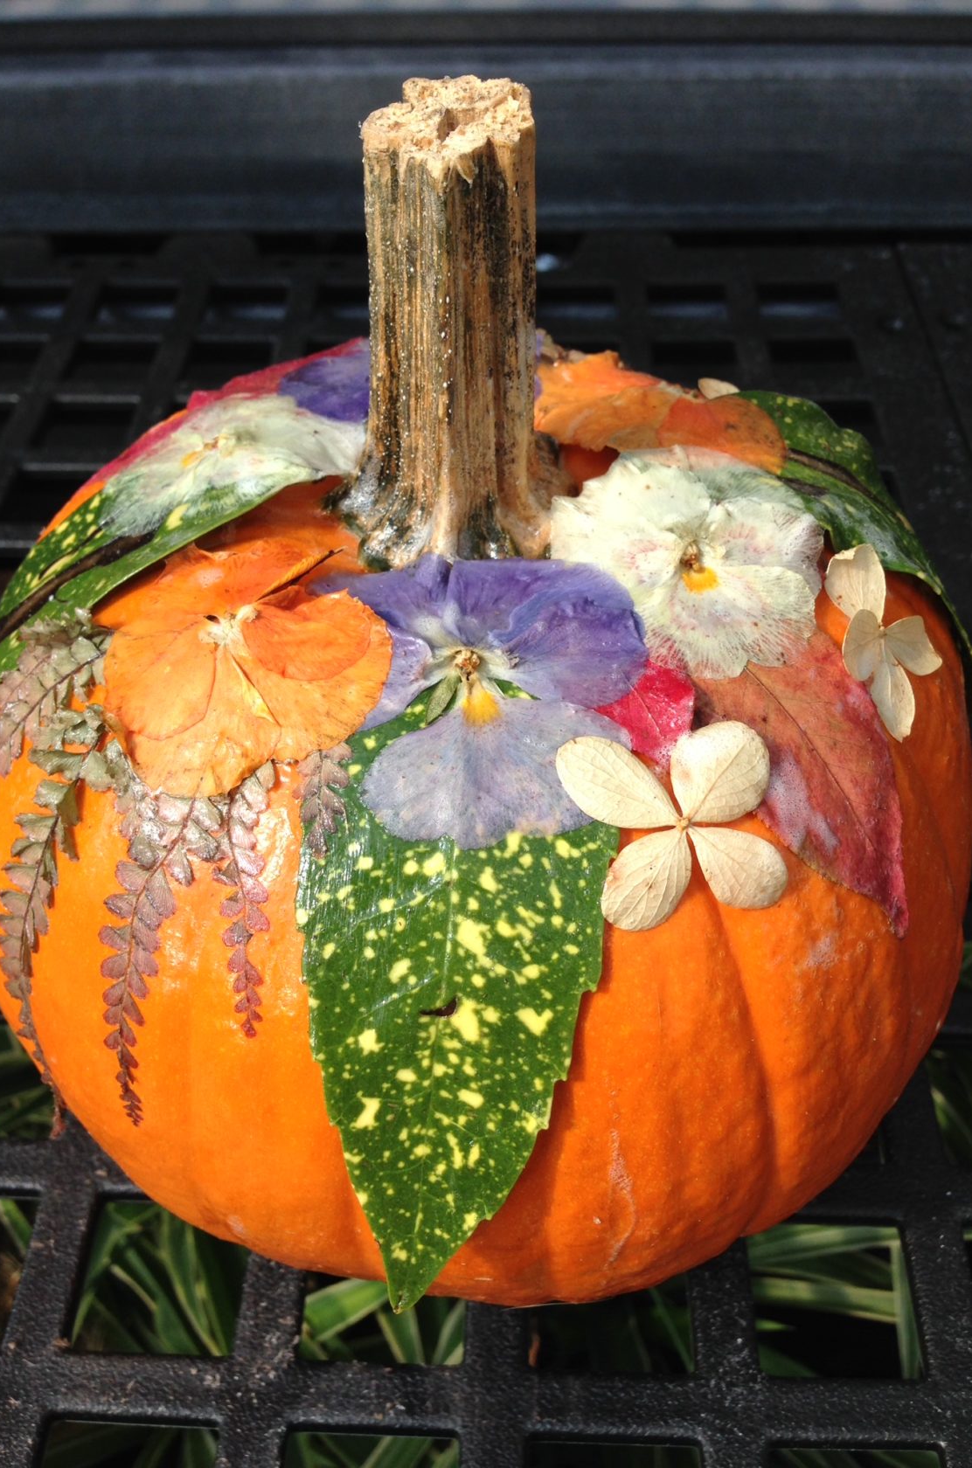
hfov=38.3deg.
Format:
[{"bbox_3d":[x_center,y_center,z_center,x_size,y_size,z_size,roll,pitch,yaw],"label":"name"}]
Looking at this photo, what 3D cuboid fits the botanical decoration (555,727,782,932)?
[{"bbox_3d":[0.026,0.012,0.183,0.030,0.004,0.026,-5,81,-16],"label":"botanical decoration"}]

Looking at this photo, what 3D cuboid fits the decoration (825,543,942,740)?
[{"bbox_3d":[0.063,-0.015,0.211,0.027,0.005,0.036,16,55,-33],"label":"decoration"}]

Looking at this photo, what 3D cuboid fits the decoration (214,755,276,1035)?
[{"bbox_3d":[-0.031,0.022,0.182,0.008,0.005,0.036,-3,86,15],"label":"decoration"}]

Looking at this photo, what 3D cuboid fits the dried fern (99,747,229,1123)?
[{"bbox_3d":[-0.047,0.030,0.192,0.020,0.053,0.010,16,11,26],"label":"dried fern"}]

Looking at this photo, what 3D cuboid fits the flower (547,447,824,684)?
[{"bbox_3d":[0.032,-0.028,0.203,0.045,0.006,0.047,5,53,-15],"label":"flower"}]

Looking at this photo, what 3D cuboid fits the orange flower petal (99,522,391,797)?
[{"bbox_3d":[-0.035,-0.011,0.193,0.045,0.005,0.042,-9,62,12],"label":"orange flower petal"}]

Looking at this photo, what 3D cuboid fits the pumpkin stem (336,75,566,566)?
[{"bbox_3d":[-0.004,-0.051,0.186,0.031,0.059,0.030,1,46,2],"label":"pumpkin stem"}]

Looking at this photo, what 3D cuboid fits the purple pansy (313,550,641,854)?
[{"bbox_3d":[0.000,-0.006,0.186,0.044,0.006,0.044,-3,65,-2],"label":"purple pansy"}]

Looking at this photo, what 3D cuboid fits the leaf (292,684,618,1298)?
[{"bbox_3d":[-0.006,0.045,0.196,0.040,0.105,0.030,6,12,3],"label":"leaf"}]

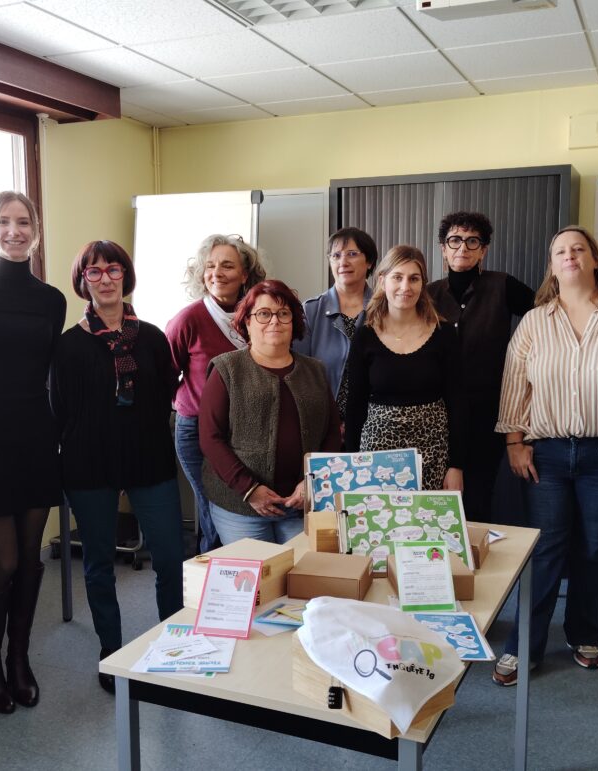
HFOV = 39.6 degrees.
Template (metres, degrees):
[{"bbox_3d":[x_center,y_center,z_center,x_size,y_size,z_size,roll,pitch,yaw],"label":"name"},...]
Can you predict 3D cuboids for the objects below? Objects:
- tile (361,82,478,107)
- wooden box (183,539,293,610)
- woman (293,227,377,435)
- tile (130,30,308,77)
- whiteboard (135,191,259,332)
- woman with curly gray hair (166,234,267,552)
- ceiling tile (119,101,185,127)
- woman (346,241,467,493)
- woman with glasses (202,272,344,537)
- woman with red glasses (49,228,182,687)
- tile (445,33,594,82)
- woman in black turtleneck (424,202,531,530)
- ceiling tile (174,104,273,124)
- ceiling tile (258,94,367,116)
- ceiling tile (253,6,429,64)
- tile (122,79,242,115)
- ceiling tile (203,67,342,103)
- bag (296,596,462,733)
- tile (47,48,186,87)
[{"bbox_3d":[0.627,-1.531,4.342,0.597,0.020,0.316,3,7,24],"label":"tile"},{"bbox_3d":[-0.128,0.417,1.812,0.137,0.098,0.212,4,8,35],"label":"wooden box"},{"bbox_3d":[0.204,0.162,3.597,0.460,1.676,0.300,1,7,9],"label":"woman"},{"bbox_3d":[-0.351,-1.468,3.678,0.600,0.020,0.600,3,7,24],"label":"tile"},{"bbox_3d":[-0.514,-0.423,4.120,0.690,1.050,0.050,2,1,17],"label":"whiteboard"},{"bbox_3d":[-0.322,0.236,3.280,0.450,1.628,0.310,-2,7,-20],"label":"woman with curly gray hair"},{"bbox_3d":[-0.924,-1.592,4.851,0.212,0.023,0.686,3,7,24],"label":"ceiling tile"},{"bbox_3d":[0.389,0.286,3.060,0.440,1.577,0.290,1,6,12],"label":"woman"},{"bbox_3d":[-0.095,0.371,2.870,0.520,1.450,0.340,-1,6,-12],"label":"woman with glasses"},{"bbox_3d":[-0.656,0.286,3.000,0.470,1.592,0.320,-2,7,-14],"label":"woman with red glasses"},{"bbox_3d":[0.992,-1.456,3.685,0.597,0.020,0.600,3,7,24],"label":"tile"},{"bbox_3d":[0.732,0.141,3.520,0.500,1.729,0.320,1,7,14],"label":"woman in black turtleneck"},{"bbox_3d":[-0.475,-1.594,4.855,0.598,0.023,0.317,3,7,24],"label":"ceiling tile"},{"bbox_3d":[0.077,-1.568,4.613,0.598,0.023,0.317,3,7,24],"label":"ceiling tile"},{"bbox_3d":[0.204,-1.434,3.412,0.598,0.023,0.591,3,7,24],"label":"ceiling tile"},{"bbox_3d":[-0.662,-1.555,4.465,0.600,0.020,0.600,3,7,24],"label":"tile"},{"bbox_3d":[-0.108,-1.521,4.196,0.598,0.023,0.591,3,7,24],"label":"ceiling tile"},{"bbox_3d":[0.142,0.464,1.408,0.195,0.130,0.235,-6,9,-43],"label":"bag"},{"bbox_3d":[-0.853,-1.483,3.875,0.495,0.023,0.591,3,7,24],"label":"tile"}]

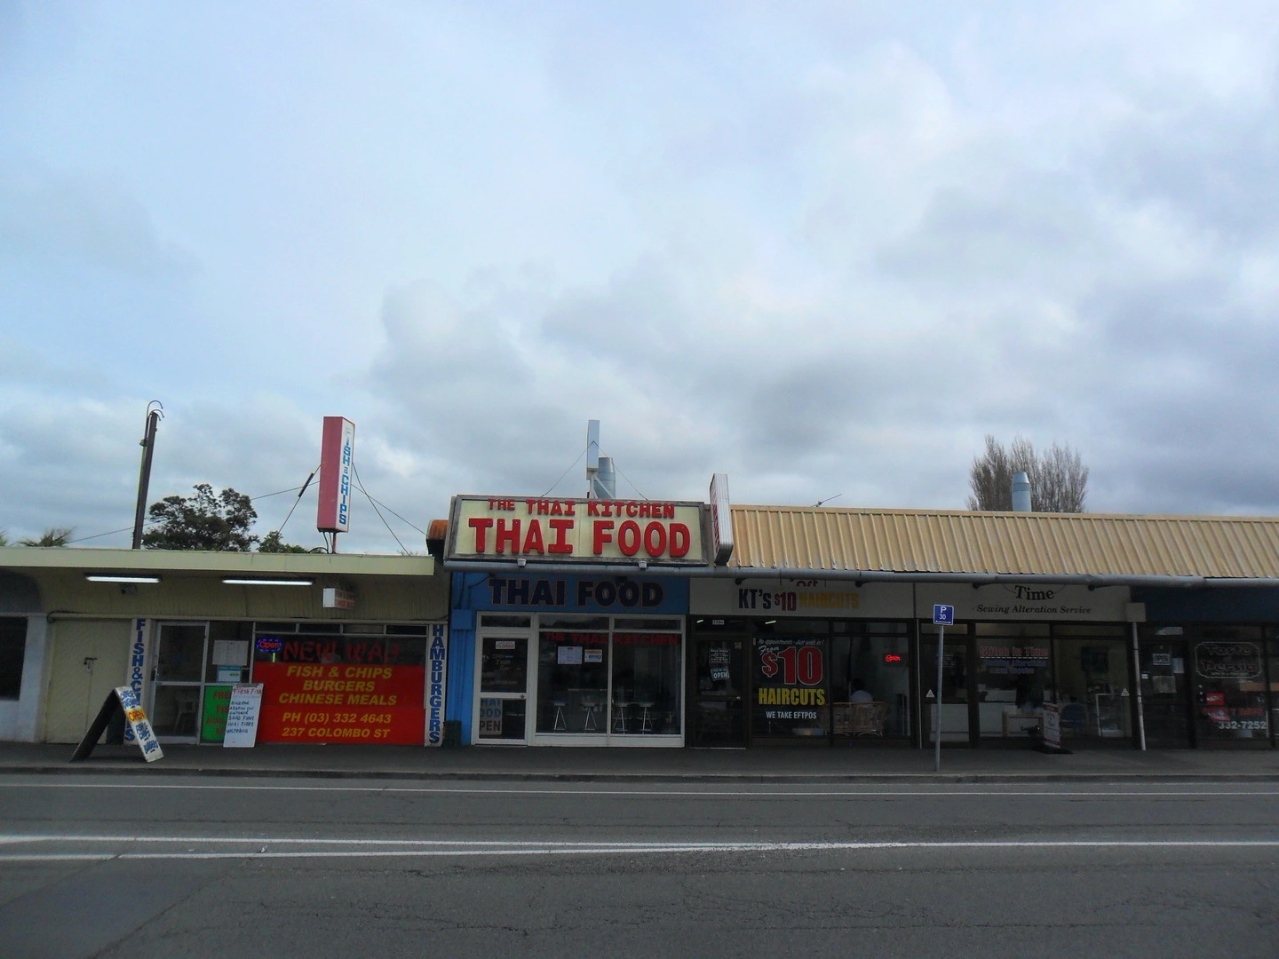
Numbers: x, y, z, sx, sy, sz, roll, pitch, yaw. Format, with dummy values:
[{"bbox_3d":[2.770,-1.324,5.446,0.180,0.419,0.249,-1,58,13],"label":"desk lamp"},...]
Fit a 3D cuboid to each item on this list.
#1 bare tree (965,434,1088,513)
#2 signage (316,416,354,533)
[{"bbox_3d":[19.872,4.233,50.253,6.273,12.715,5.646,1,-10,-3],"label":"bare tree"},{"bbox_3d":[-4.887,-0.062,16.100,0.300,1.790,0.660,1,-10,0],"label":"signage"}]

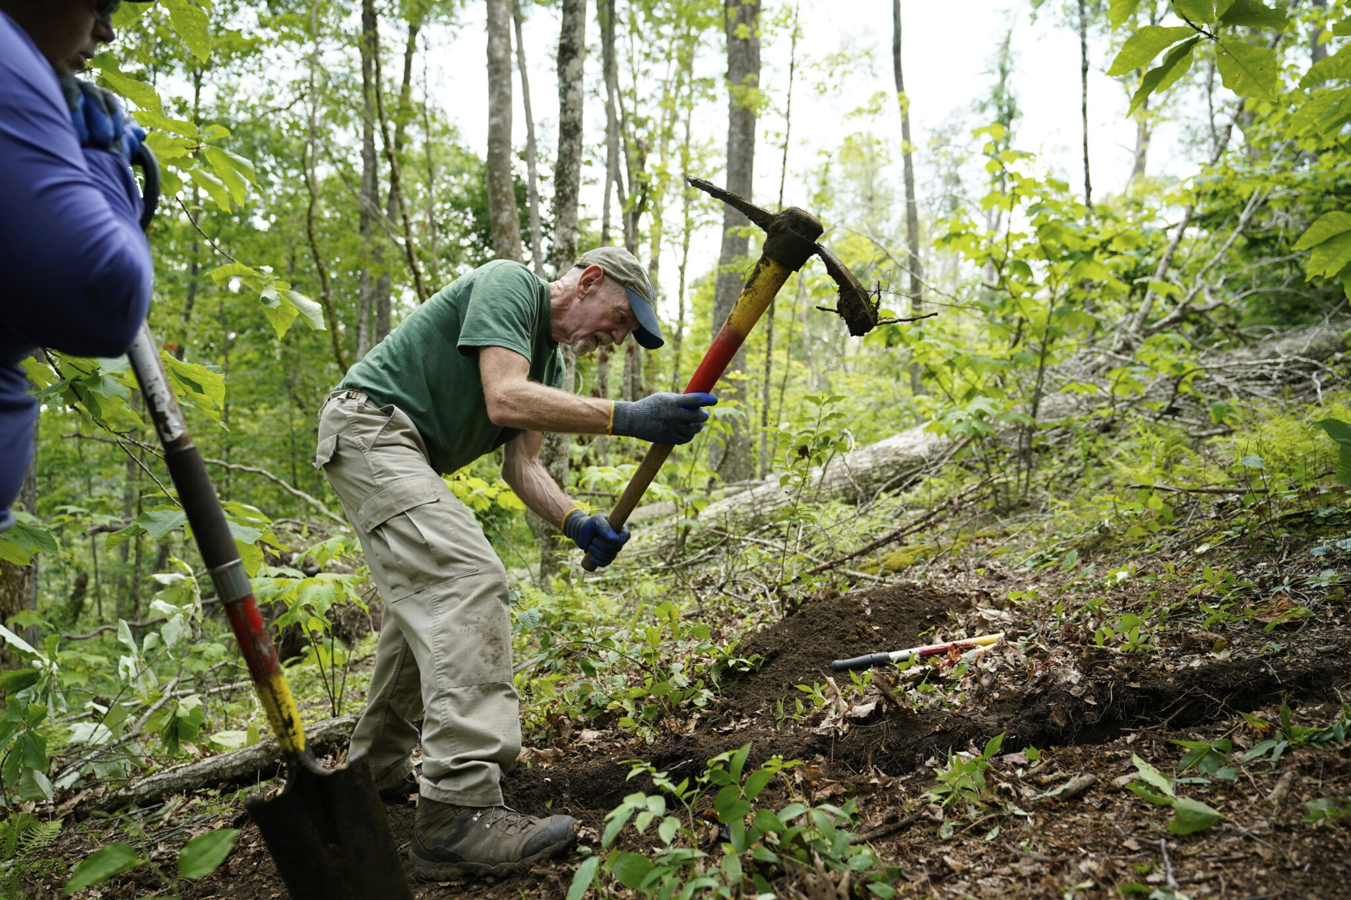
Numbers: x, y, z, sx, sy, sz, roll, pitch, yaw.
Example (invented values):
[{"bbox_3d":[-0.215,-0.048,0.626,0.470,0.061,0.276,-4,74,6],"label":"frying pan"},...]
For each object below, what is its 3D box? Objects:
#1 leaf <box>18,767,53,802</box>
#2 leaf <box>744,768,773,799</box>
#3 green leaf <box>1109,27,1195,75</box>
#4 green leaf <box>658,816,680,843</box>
[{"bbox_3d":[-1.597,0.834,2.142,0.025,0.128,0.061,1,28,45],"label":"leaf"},{"bbox_3d":[0.143,0.568,1.473,0.034,0.015,0.073,25,48,32],"label":"leaf"},{"bbox_3d":[0.952,-0.814,1.743,0.169,0.025,0.102,-17,-46,45],"label":"green leaf"},{"bbox_3d":[-0.012,0.644,1.463,0.034,0.012,0.052,9,33,15],"label":"green leaf"}]

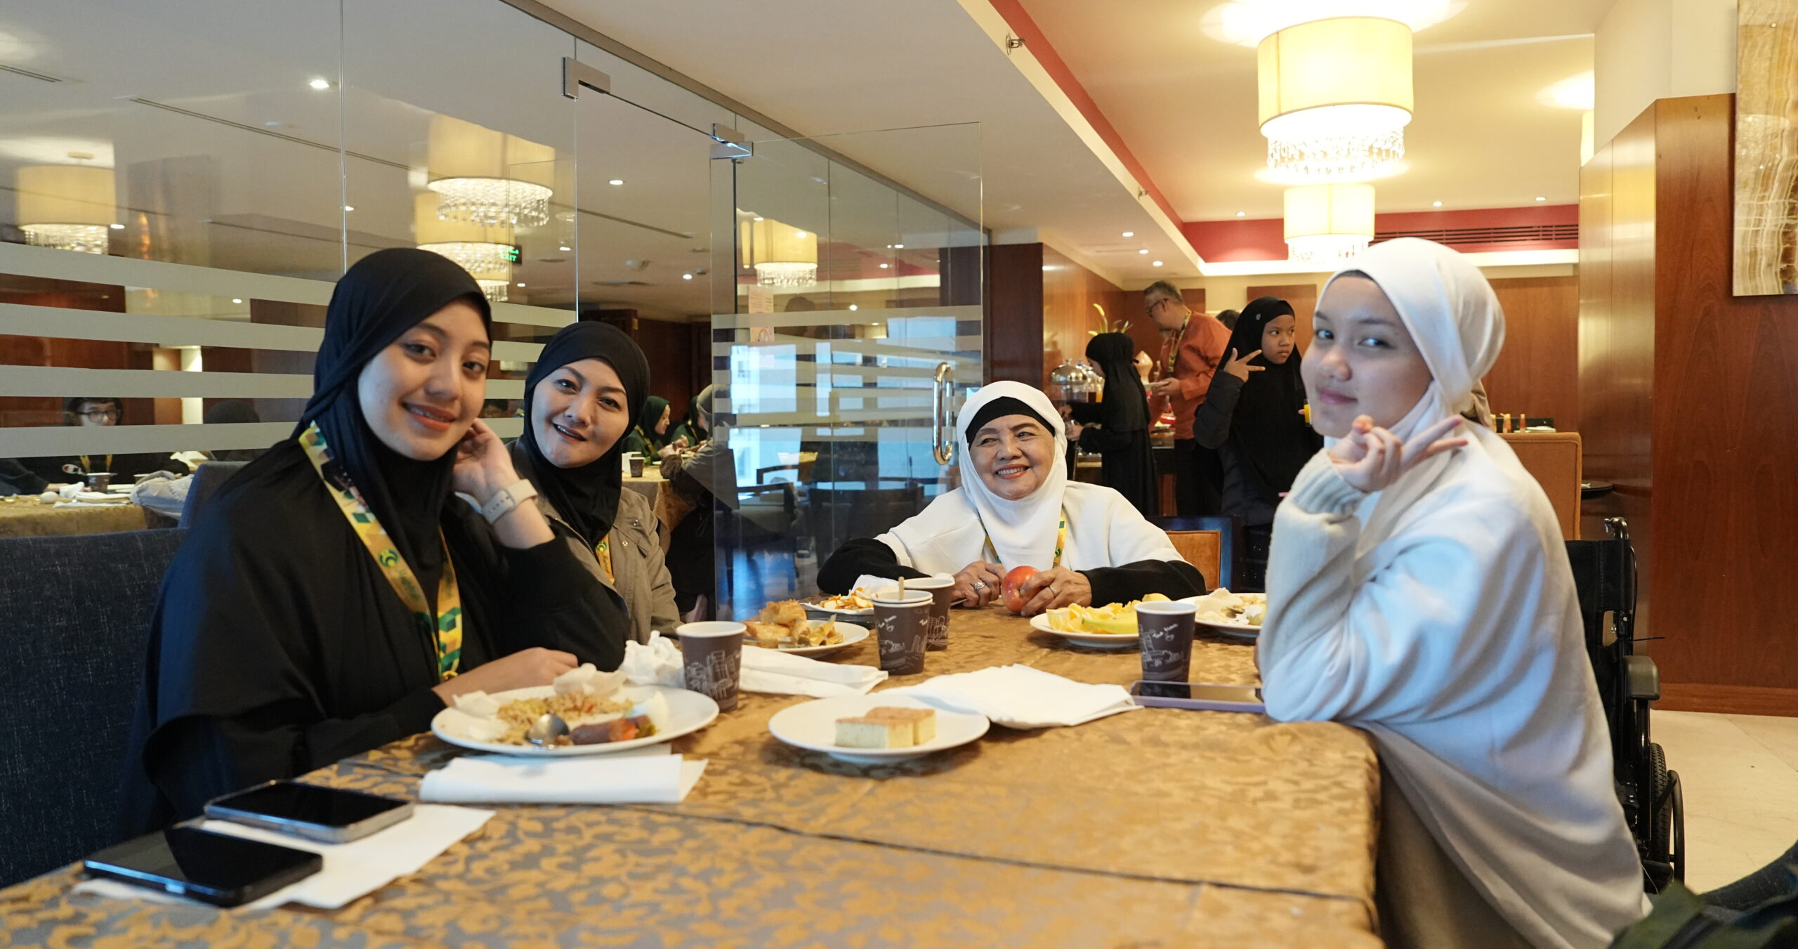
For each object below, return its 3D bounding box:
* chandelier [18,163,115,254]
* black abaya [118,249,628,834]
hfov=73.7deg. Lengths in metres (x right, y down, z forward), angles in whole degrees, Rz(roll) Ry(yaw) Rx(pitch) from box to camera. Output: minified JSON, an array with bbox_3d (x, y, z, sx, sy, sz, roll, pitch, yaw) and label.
[{"bbox_3d":[-5.106,-1.657,7.504,0.640,0.520,0.640,-1,3,0],"label":"chandelier"},{"bbox_3d":[-0.526,0.387,1.280,0.660,1.250,0.600,2,4,37],"label":"black abaya"}]

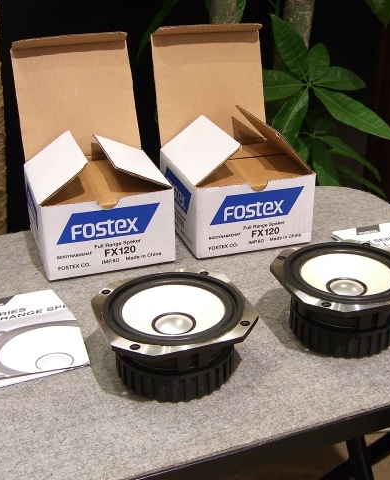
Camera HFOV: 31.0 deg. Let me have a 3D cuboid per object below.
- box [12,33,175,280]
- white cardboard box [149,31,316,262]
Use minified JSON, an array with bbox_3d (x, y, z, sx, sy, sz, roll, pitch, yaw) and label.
[{"bbox_3d":[-0.122,-0.107,0.817,0.142,0.224,0.198,-9,26,-16],"label":"box"},{"bbox_3d":[0.042,-0.128,0.848,0.142,0.231,0.176,-8,26,-16],"label":"white cardboard box"}]

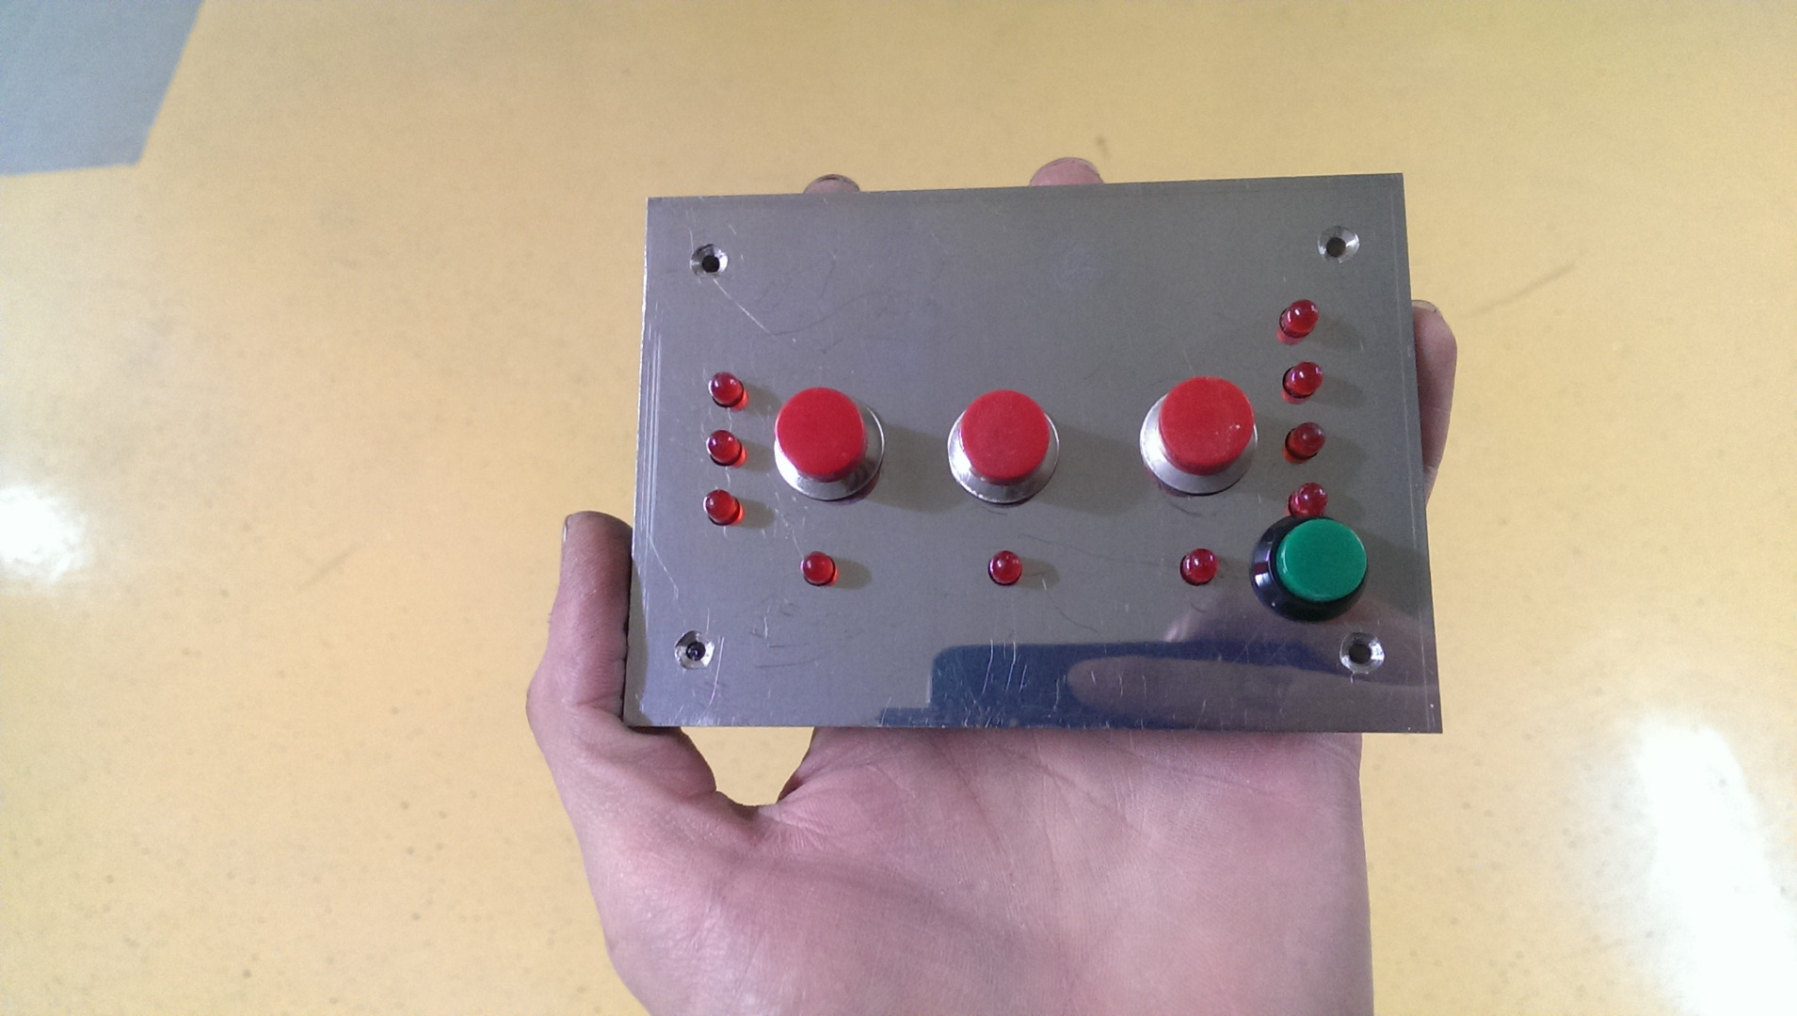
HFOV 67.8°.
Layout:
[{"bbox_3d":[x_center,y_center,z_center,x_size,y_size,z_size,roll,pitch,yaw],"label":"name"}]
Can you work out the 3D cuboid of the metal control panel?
[{"bbox_3d":[0.020,-0.008,0.226,0.126,0.044,0.090,-1,79,5],"label":"metal control panel"}]

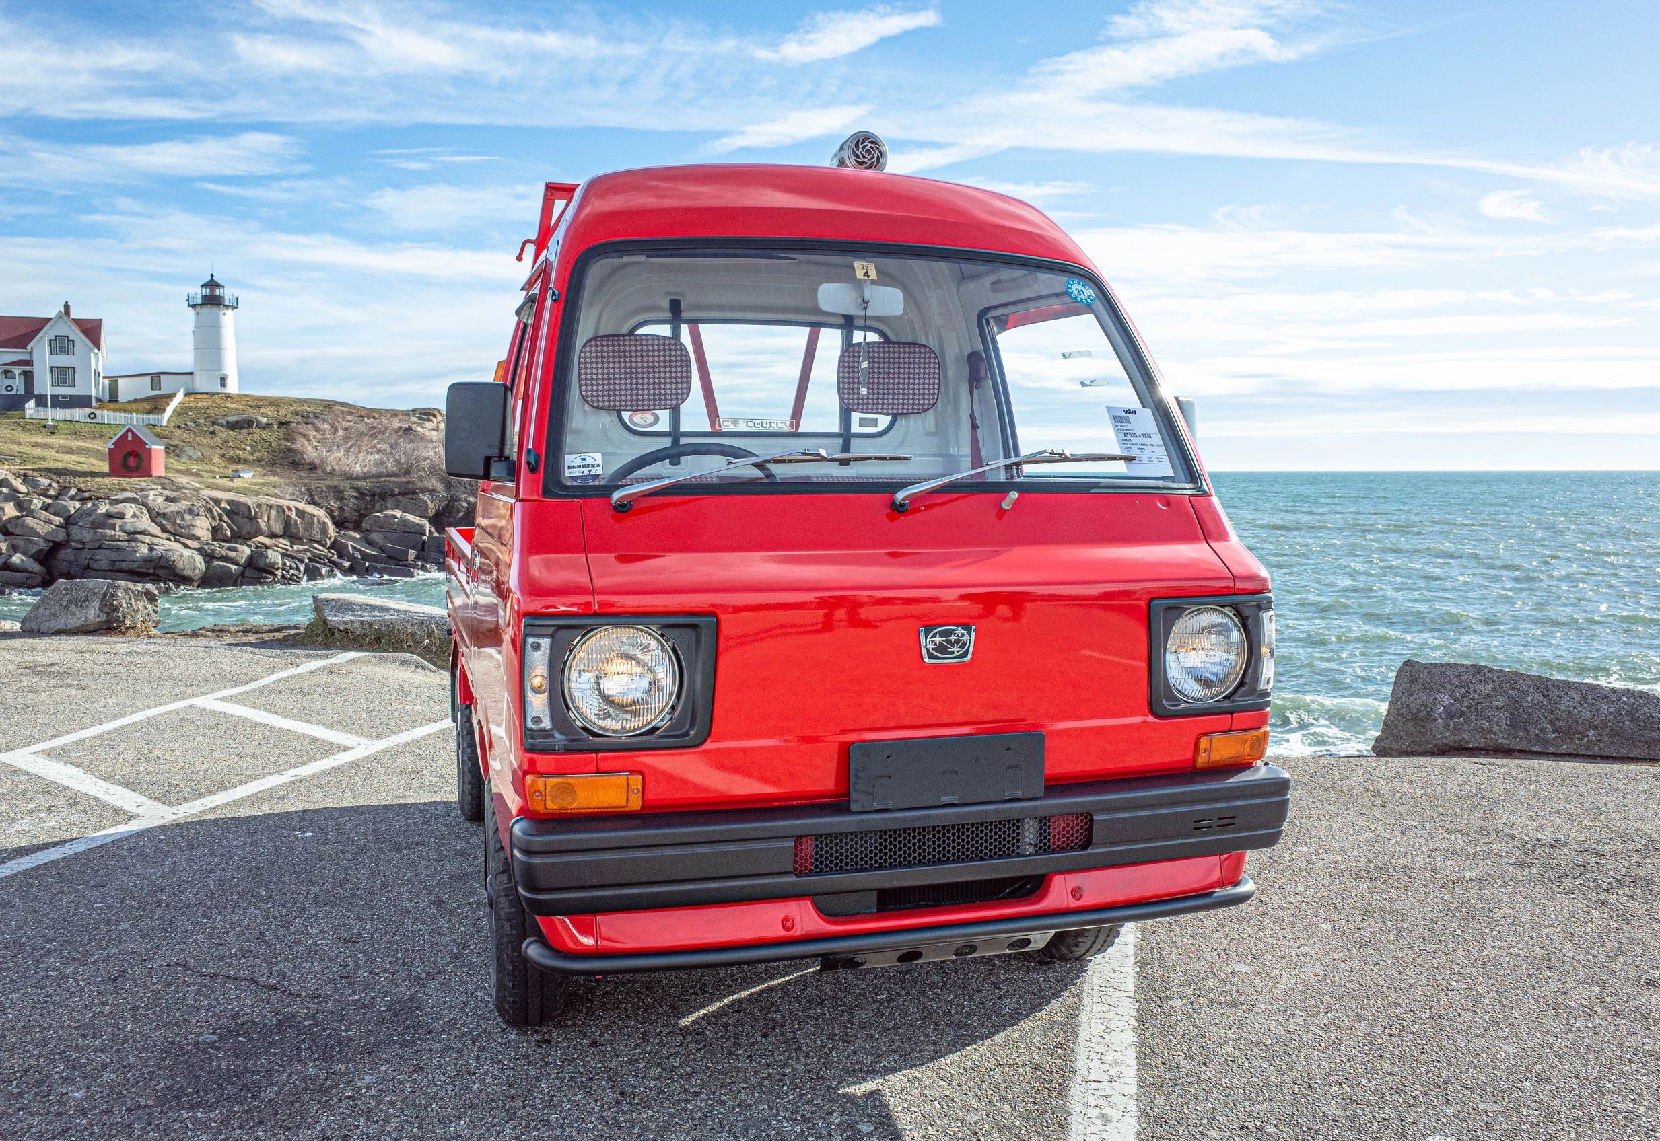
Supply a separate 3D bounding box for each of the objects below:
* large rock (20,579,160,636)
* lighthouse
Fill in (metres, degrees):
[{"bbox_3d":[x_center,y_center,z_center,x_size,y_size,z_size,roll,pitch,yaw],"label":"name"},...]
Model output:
[{"bbox_3d":[-5.392,0.240,9.750,0.900,0.380,0.650,-2,5,-27],"label":"large rock"},{"bbox_3d":[-64.100,-24.600,139.000,5.200,12.500,5.200,-2,5,-25],"label":"lighthouse"}]

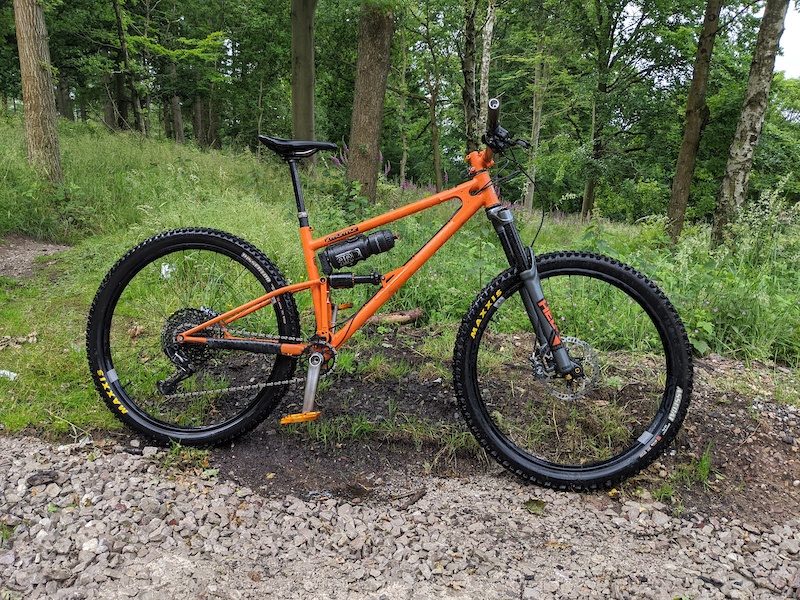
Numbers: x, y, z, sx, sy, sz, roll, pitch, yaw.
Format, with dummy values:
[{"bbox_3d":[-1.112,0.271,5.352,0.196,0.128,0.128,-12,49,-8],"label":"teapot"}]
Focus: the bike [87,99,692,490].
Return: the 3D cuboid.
[{"bbox_3d":[-0.064,0.003,2.046,1.997,1.080,0.780,4,-5,6],"label":"bike"}]

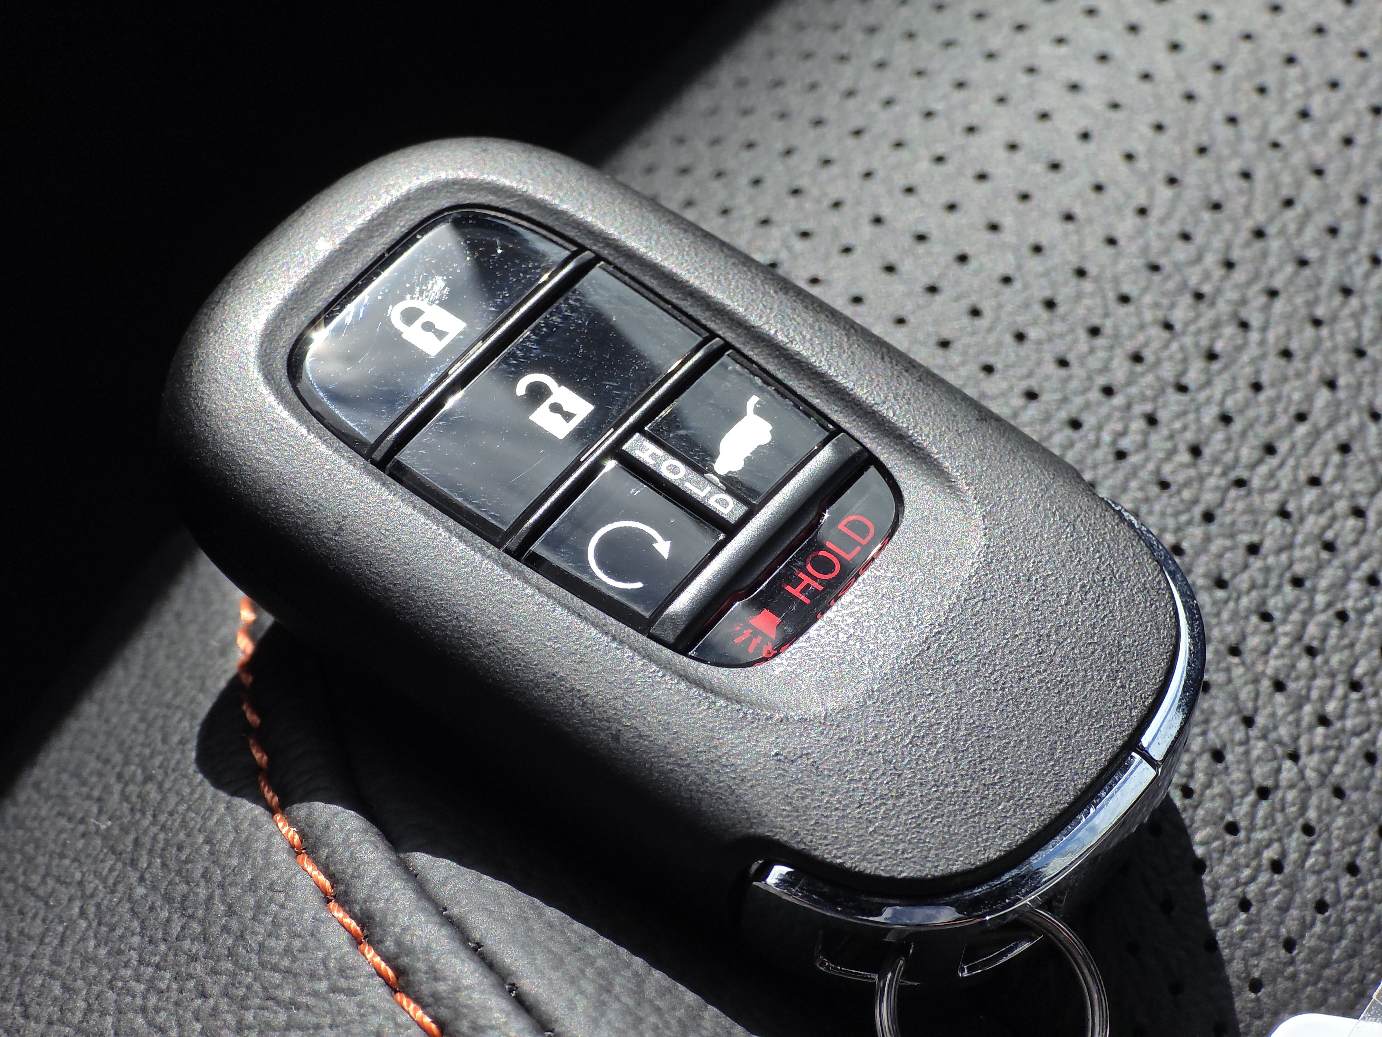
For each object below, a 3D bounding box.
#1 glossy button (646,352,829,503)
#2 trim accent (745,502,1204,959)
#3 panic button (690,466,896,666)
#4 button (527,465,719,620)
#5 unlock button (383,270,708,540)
[{"bbox_3d":[0.003,-0.006,0.313,0.010,0.002,0.009,34,61,17],"label":"glossy button"},{"bbox_3d":[0.022,0.016,0.304,0.016,0.006,0.039,34,61,17],"label":"trim accent"},{"bbox_3d":[0.008,0.005,0.306,0.005,0.002,0.020,34,61,17],"label":"panic button"},{"bbox_3d":[-0.004,0.002,0.307,0.009,0.002,0.009,34,61,17],"label":"button"},{"bbox_3d":[-0.010,-0.007,0.313,0.010,0.002,0.022,34,61,17],"label":"unlock button"}]

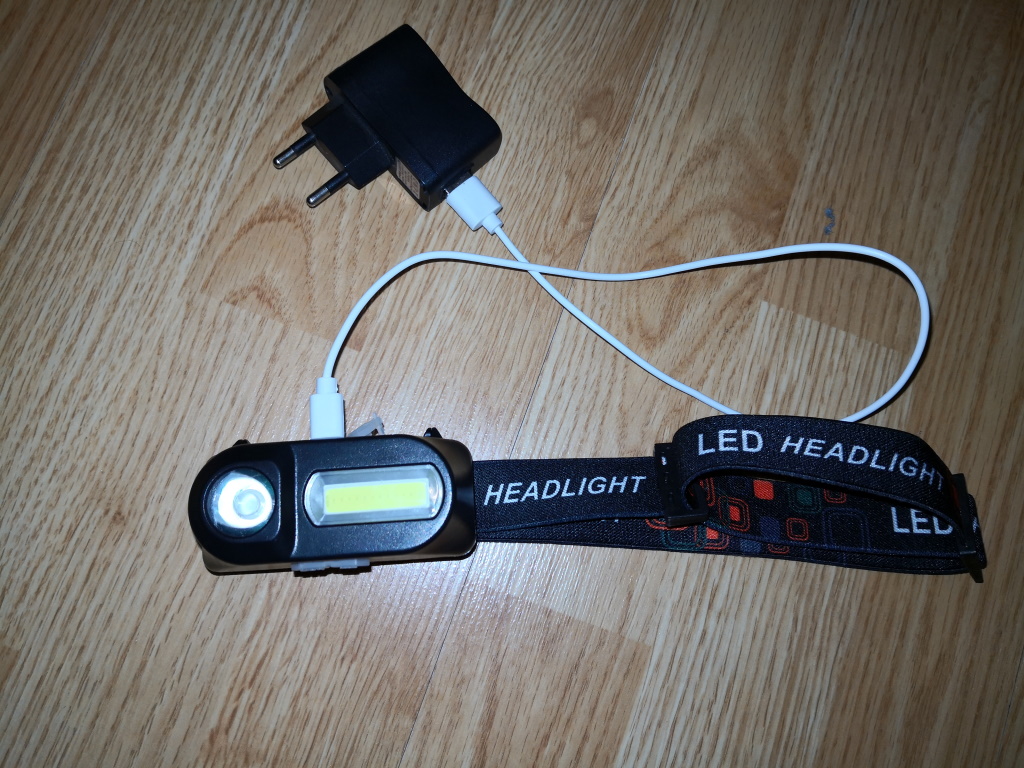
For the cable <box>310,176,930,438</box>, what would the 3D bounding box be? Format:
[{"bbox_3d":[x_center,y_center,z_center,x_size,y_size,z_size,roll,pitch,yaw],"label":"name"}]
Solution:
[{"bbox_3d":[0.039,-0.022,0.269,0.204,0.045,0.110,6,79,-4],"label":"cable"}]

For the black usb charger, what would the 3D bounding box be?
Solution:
[{"bbox_3d":[-0.047,-0.086,0.286,0.068,0.022,0.056,-40,85,-10],"label":"black usb charger"}]

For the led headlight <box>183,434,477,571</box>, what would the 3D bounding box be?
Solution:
[{"bbox_3d":[-0.057,0.038,0.254,0.091,0.039,0.042,-3,80,-5],"label":"led headlight"}]

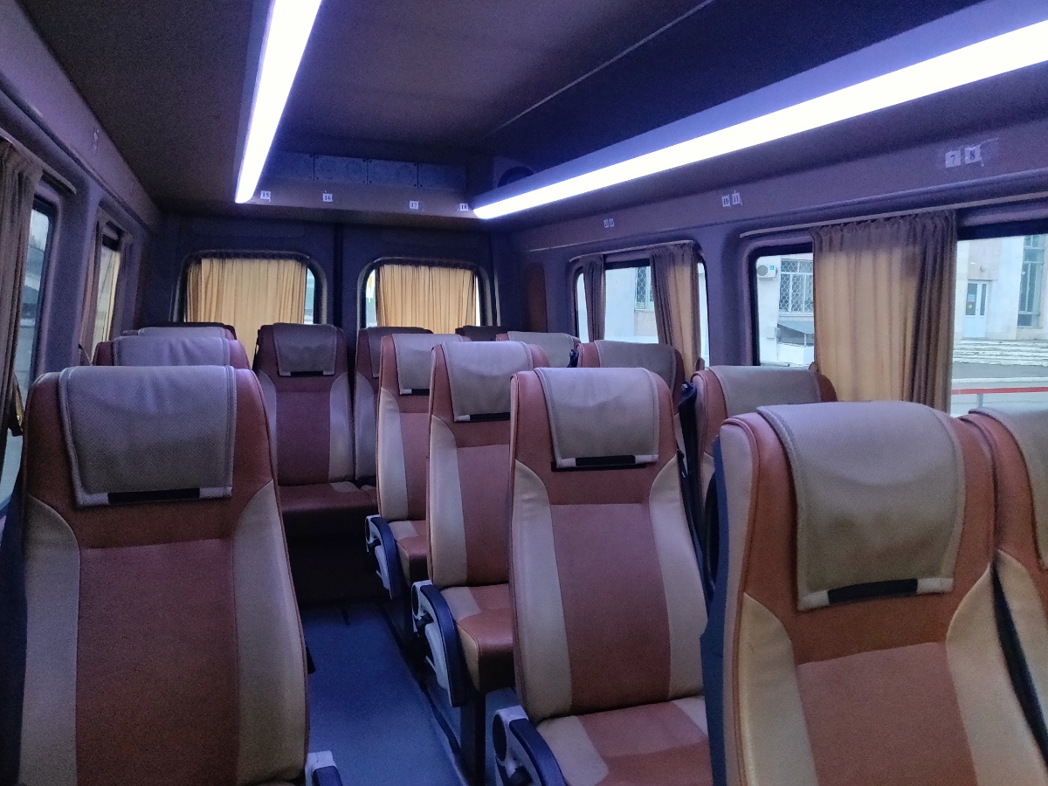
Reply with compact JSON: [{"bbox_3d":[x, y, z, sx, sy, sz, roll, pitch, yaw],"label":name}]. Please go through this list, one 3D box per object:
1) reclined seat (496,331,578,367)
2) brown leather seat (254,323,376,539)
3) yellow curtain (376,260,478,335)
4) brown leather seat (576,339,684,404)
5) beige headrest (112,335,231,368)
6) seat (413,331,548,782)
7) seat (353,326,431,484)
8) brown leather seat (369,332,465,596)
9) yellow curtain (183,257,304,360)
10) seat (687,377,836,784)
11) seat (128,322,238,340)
[{"bbox_3d":[0.154,0.304,2.985,0.444,1.052,0.627,-1,7,-22],"label":"reclined seat"},{"bbox_3d":[-0.936,0.198,3.283,0.434,0.965,0.618,-1,7,-22],"label":"brown leather seat"},{"bbox_3d":[-0.491,-0.368,3.906,0.545,0.600,0.060,-2,8,-22],"label":"yellow curtain"},{"bbox_3d":[0.443,0.311,2.125,0.460,0.870,0.740,-2,8,-22],"label":"brown leather seat"},{"bbox_3d":[-0.988,-0.027,2.145,0.294,0.253,0.150,-2,8,-22],"label":"beige headrest"},{"bbox_3d":[-0.039,0.414,2.131,0.482,1.081,0.618,-1,7,-22],"label":"seat"},{"bbox_3d":[-0.518,0.203,3.414,0.434,0.984,0.608,-1,7,-22],"label":"seat"},{"bbox_3d":[-0.272,0.238,2.624,0.490,0.865,0.770,-2,8,-22],"label":"brown leather seat"},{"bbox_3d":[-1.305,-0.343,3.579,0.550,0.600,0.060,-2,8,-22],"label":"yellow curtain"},{"bbox_3d":[0.685,0.487,1.661,0.444,1.071,0.647,-1,7,-22],"label":"seat"},{"bbox_3d":[-1.359,0.227,3.075,0.434,0.994,0.598,-1,7,-22],"label":"seat"}]

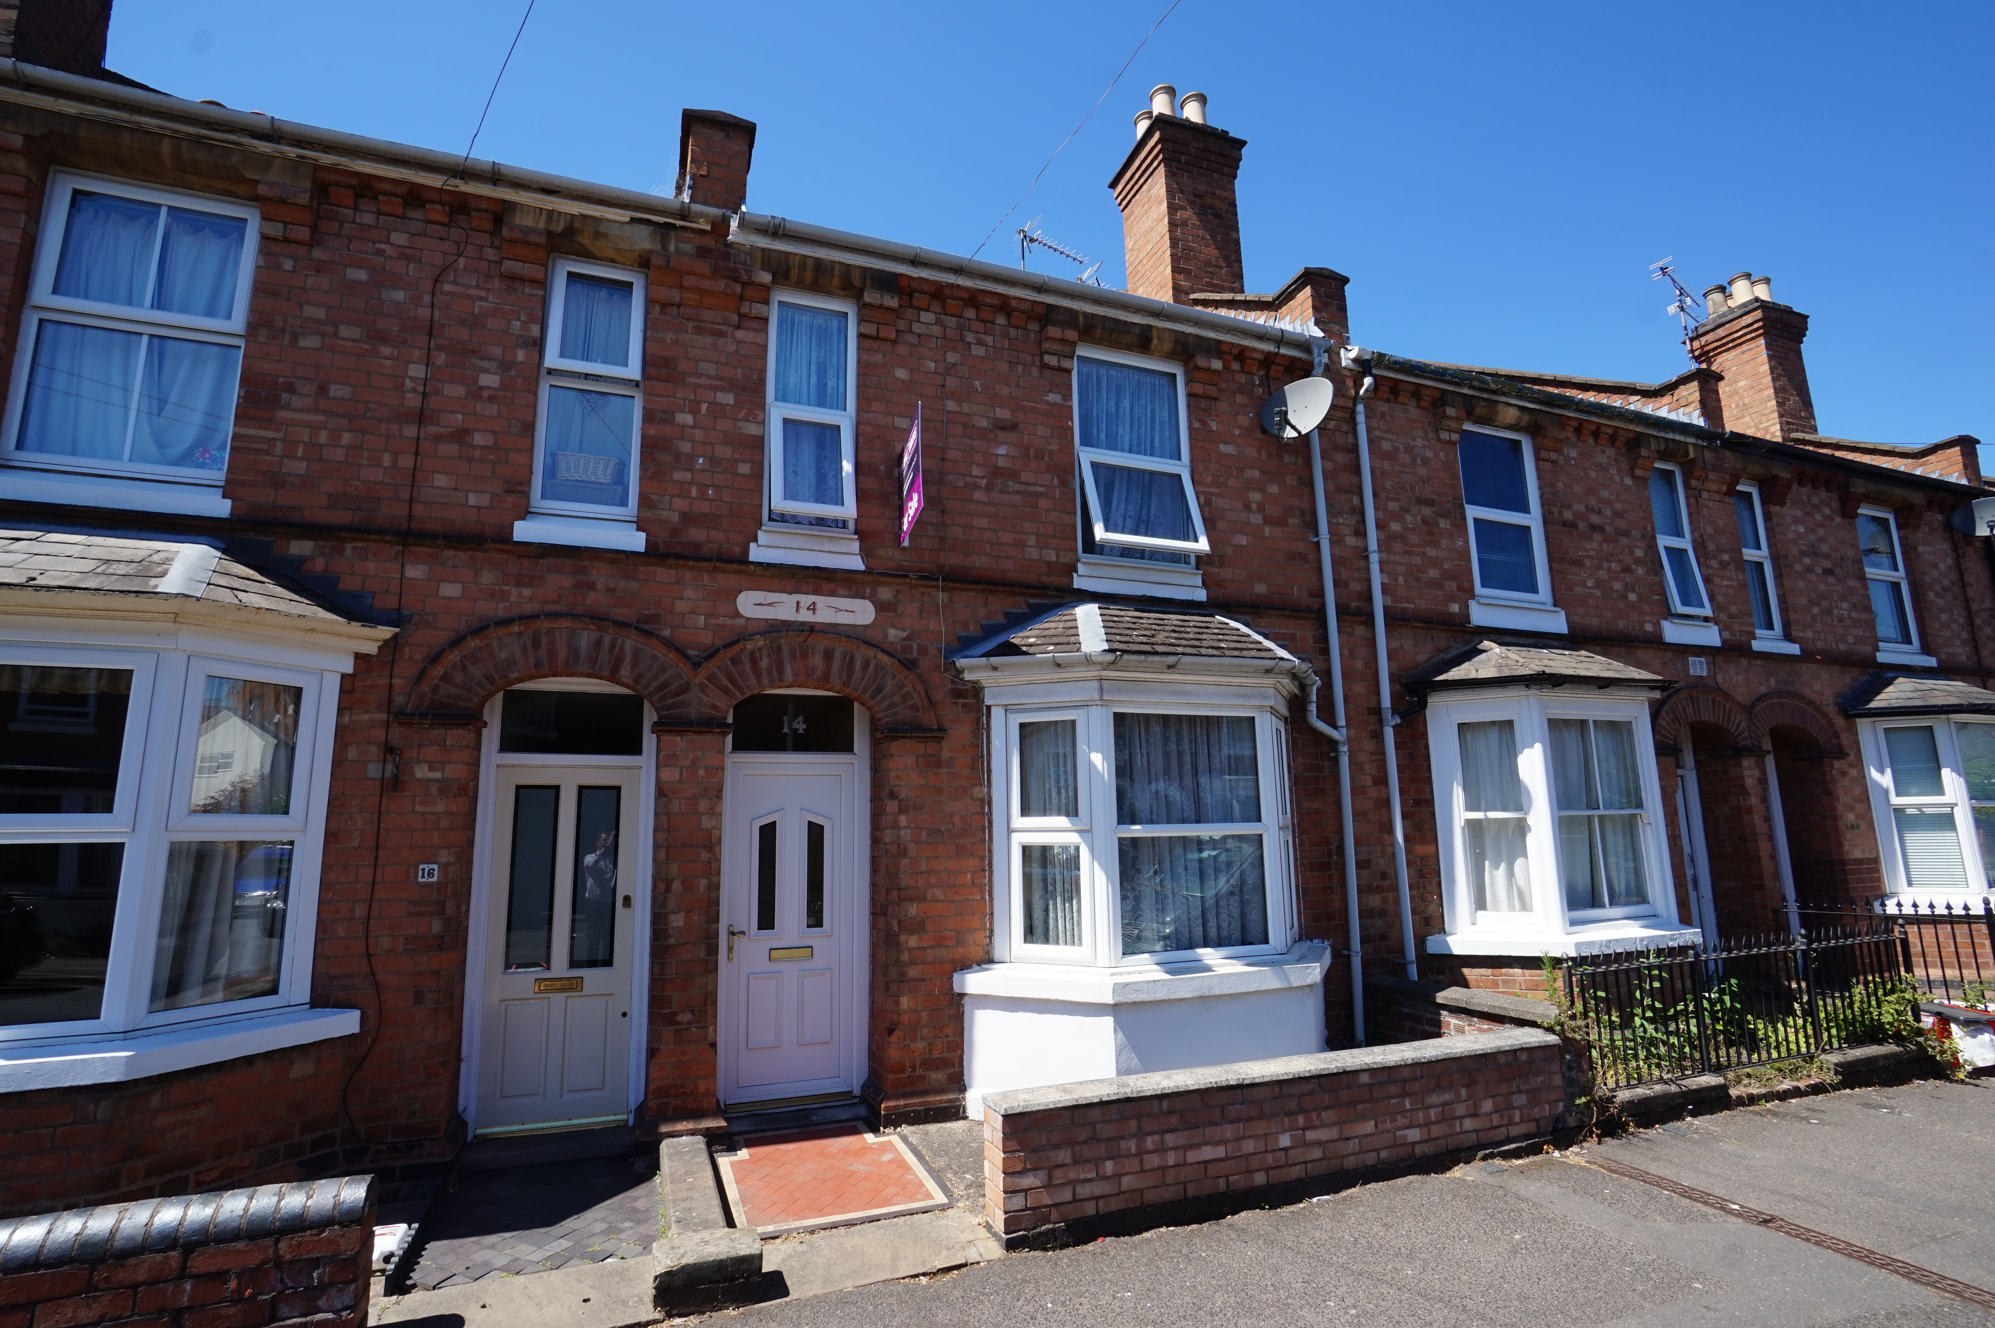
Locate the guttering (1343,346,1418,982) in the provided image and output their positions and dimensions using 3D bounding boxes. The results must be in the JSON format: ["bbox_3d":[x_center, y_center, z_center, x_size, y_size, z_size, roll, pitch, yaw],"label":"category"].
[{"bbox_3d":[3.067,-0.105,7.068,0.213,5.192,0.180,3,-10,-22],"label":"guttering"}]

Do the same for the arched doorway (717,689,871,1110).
[{"bbox_3d":[-1.244,1.371,5.404,0.936,2.397,0.118,2,-10,-20],"label":"arched doorway"}]

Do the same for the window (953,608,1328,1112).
[{"bbox_3d":[1.157,1.118,5.629,2.795,3.162,0.706,2,-10,-20],"label":"window"}]

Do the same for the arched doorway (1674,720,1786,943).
[{"bbox_3d":[6.376,1.698,8.037,0.958,2.327,0.375,2,-10,-20],"label":"arched doorway"}]

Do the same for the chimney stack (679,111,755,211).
[{"bbox_3d":[-1.869,-3.180,5.876,0.460,0.733,0.480,3,-10,-22],"label":"chimney stack"}]

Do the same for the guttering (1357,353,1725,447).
[{"bbox_3d":[5.269,-2.448,8.339,4.805,0.174,0.140,3,-10,-22],"label":"guttering"}]

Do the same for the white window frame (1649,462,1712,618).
[{"bbox_3d":[6.428,-1.179,8.437,0.567,1.551,0.166,2,-10,-20],"label":"white window frame"}]

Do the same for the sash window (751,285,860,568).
[{"bbox_3d":[-1.224,-1.531,5.729,0.706,1.922,0.200,3,-10,-22],"label":"sash window"}]

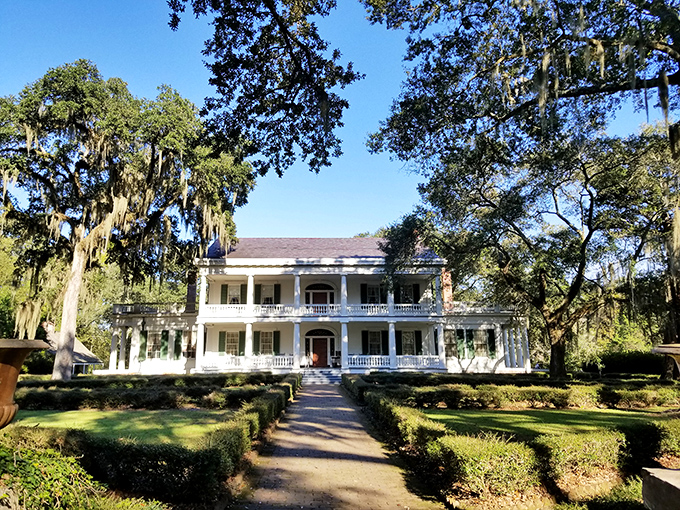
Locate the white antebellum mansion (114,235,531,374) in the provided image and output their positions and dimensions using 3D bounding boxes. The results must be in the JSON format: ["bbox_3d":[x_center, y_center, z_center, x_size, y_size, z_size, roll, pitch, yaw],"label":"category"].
[{"bbox_3d":[-1.796,4.822,45.420,34.900,12.400,13.000,0,-11,-1],"label":"white antebellum mansion"}]

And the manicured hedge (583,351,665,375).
[{"bbox_3d":[28.426,11.055,52.182,8.600,2.550,2.500,0,-11,-1],"label":"manicured hedge"}]

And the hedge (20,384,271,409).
[{"bbox_3d":[-7.864,5.658,19.969,10.100,0.720,1.300,0,-11,-1],"label":"hedge"}]

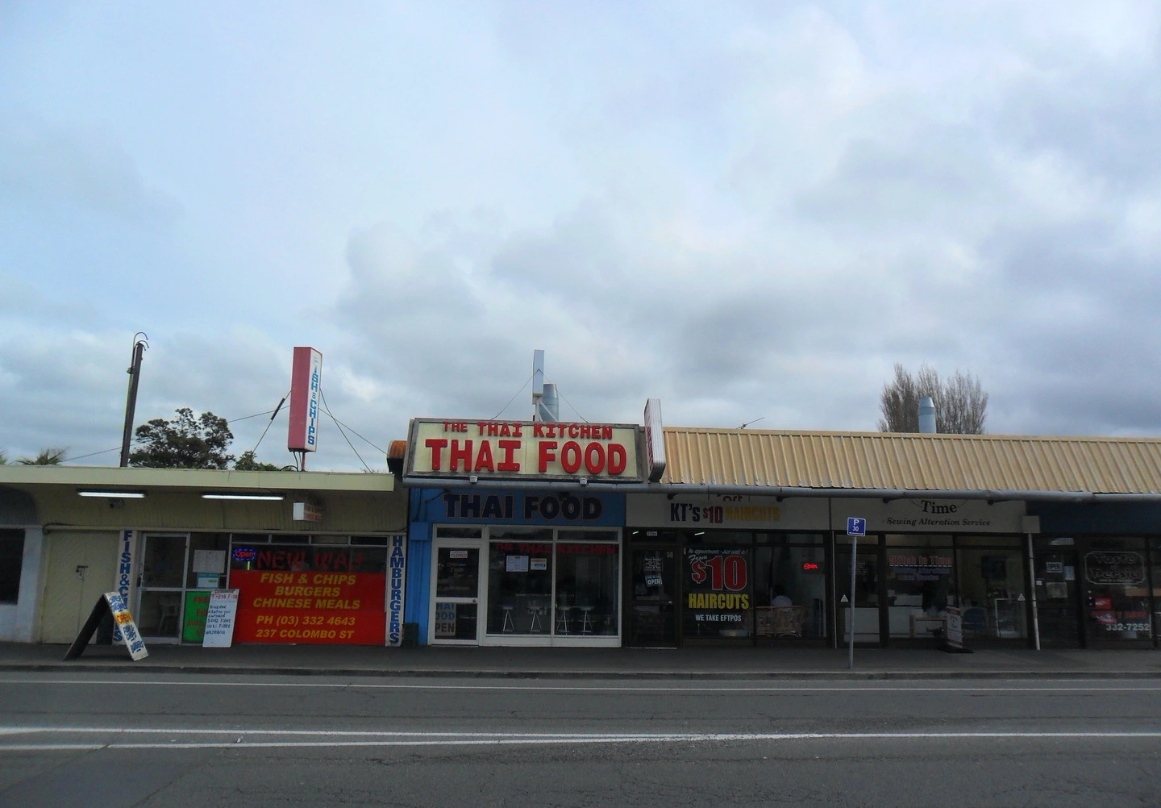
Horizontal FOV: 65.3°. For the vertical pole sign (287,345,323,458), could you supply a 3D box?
[{"bbox_3d":[-4.887,-0.062,16.100,0.300,1.790,0.660,1,-10,0],"label":"vertical pole sign"}]

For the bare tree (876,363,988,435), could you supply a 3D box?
[{"bbox_3d":[19.872,4.233,50.253,6.273,12.715,5.646,1,-10,-3],"label":"bare tree"}]

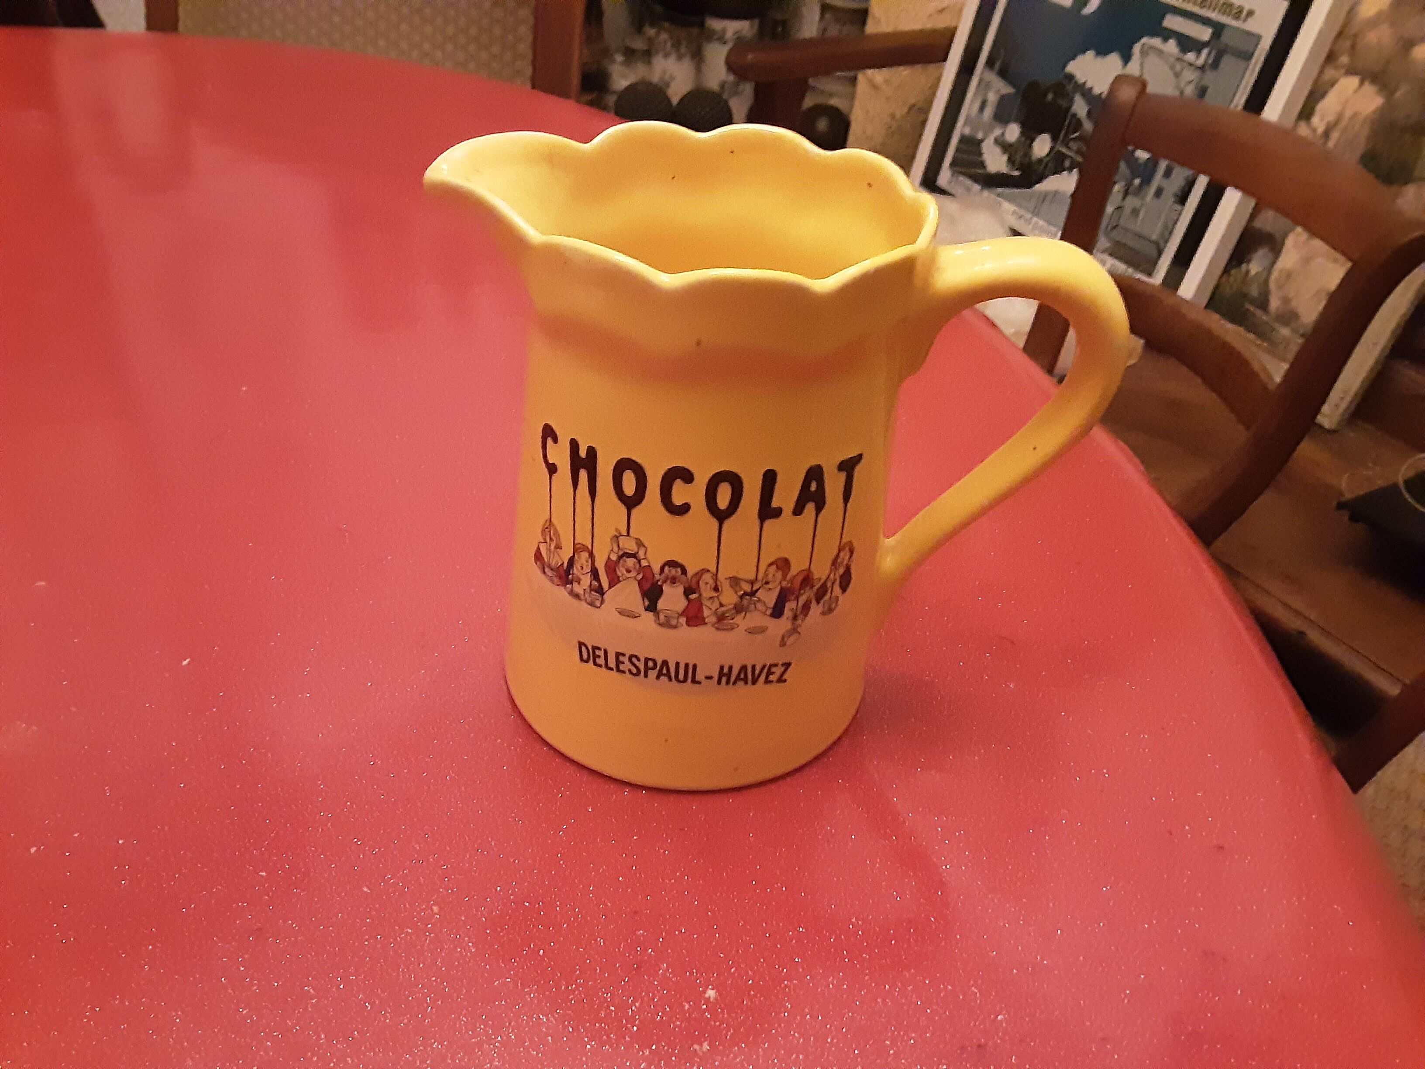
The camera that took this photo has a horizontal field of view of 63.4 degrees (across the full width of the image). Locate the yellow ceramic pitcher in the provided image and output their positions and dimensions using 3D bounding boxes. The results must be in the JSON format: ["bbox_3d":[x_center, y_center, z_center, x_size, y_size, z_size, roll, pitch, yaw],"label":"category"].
[{"bbox_3d":[0.015,-0.023,0.349,0.191,0.164,0.124,6,36,2],"label":"yellow ceramic pitcher"}]

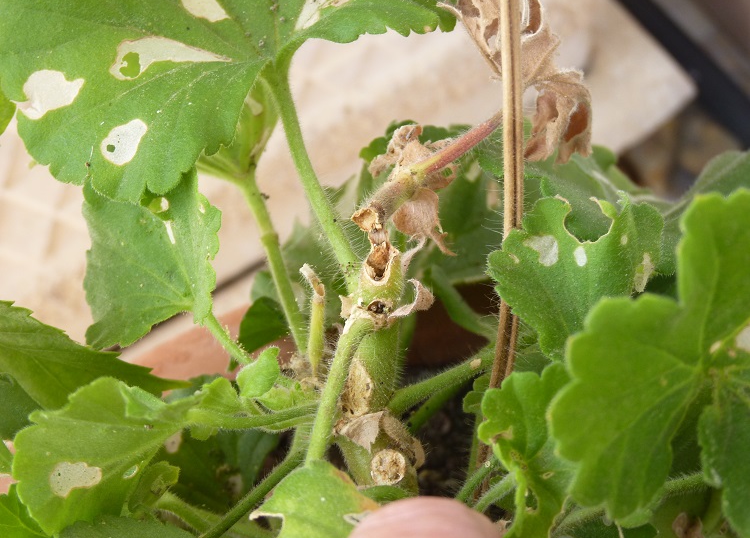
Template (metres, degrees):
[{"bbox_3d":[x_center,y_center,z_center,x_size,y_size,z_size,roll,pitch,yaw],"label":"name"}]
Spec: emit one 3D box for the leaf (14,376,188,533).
[{"bbox_3d":[-0.038,0.026,0.273,0.025,0.009,0.022,-2,73,5],"label":"leaf"}]

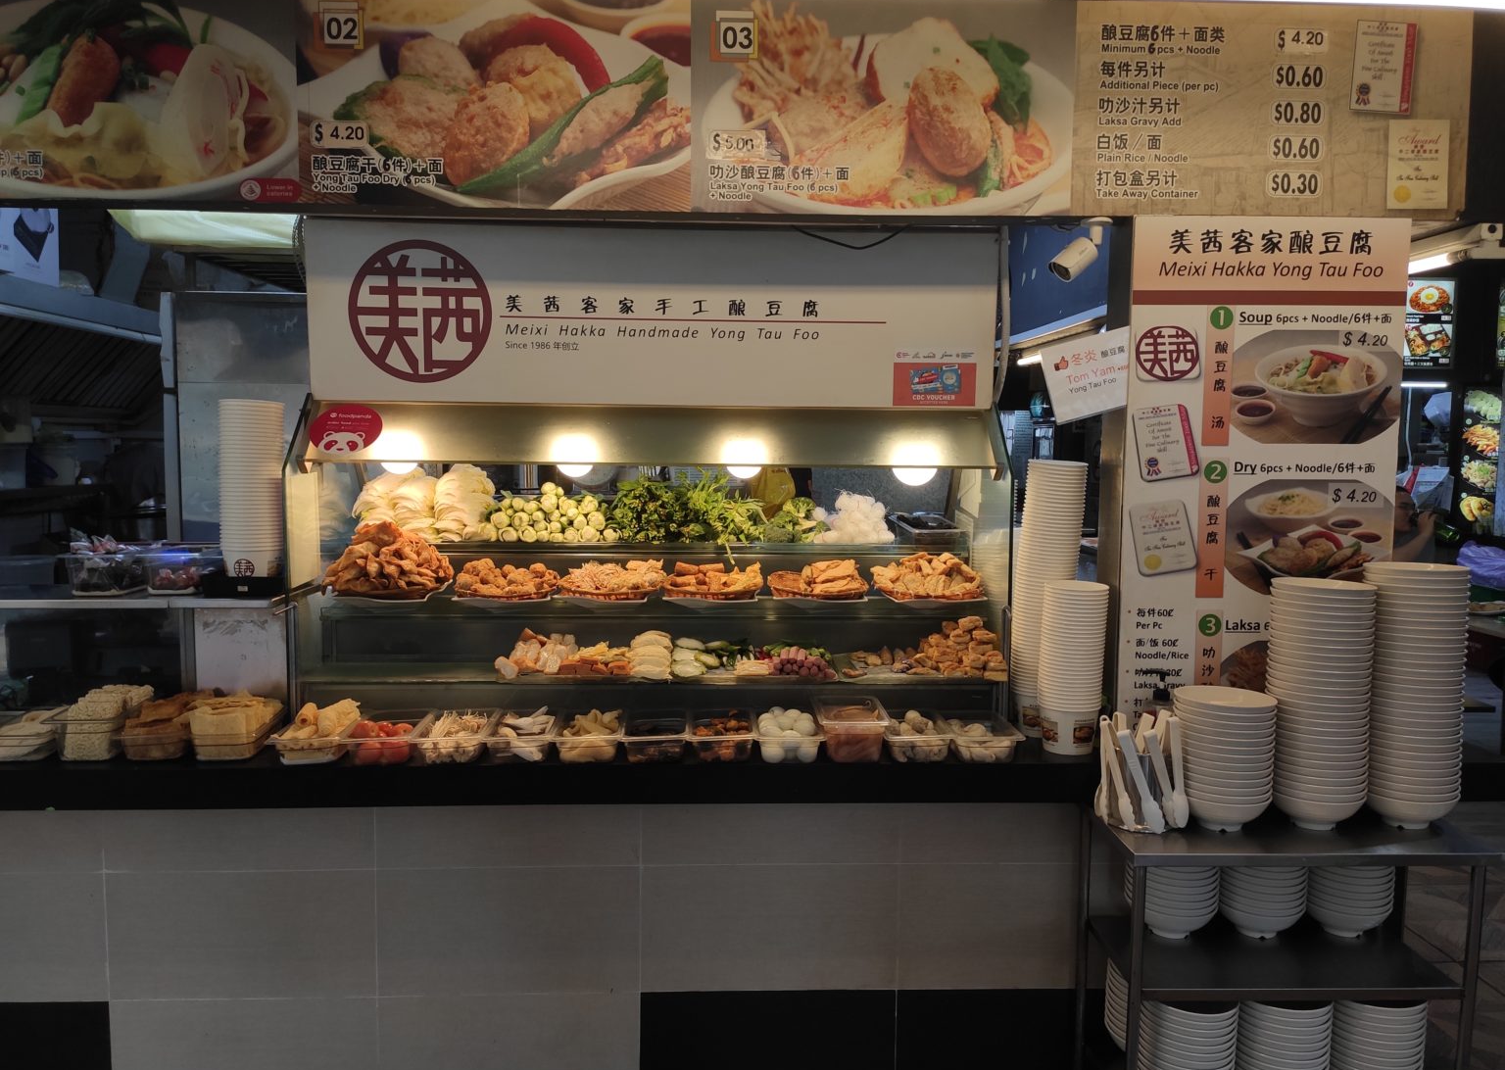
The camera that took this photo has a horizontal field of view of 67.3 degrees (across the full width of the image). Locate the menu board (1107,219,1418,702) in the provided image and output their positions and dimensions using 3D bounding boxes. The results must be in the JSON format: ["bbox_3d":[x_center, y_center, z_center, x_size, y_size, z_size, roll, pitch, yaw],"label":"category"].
[{"bbox_3d":[1.137,-0.103,2.544,0.620,1.200,0.030,0,5,-4],"label":"menu board"}]

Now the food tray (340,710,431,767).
[{"bbox_3d":[-0.837,0.471,2.605,0.162,0.068,0.262,0,5,-3],"label":"food tray"}]

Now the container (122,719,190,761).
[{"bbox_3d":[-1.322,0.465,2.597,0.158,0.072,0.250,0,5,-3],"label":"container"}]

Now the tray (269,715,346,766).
[{"bbox_3d":[-1.038,0.486,2.686,0.162,0.066,0.265,0,5,-9],"label":"tray"}]

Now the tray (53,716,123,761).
[{"bbox_3d":[-1.555,0.465,2.697,0.162,0.100,0.265,-1,5,-13],"label":"tray"}]

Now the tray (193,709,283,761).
[{"bbox_3d":[-1.241,0.481,2.728,0.162,0.066,0.265,0,5,-8],"label":"tray"}]

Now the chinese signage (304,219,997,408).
[{"bbox_3d":[-0.247,-0.566,2.923,1.775,0.455,0.030,0,8,-3],"label":"chinese signage"}]

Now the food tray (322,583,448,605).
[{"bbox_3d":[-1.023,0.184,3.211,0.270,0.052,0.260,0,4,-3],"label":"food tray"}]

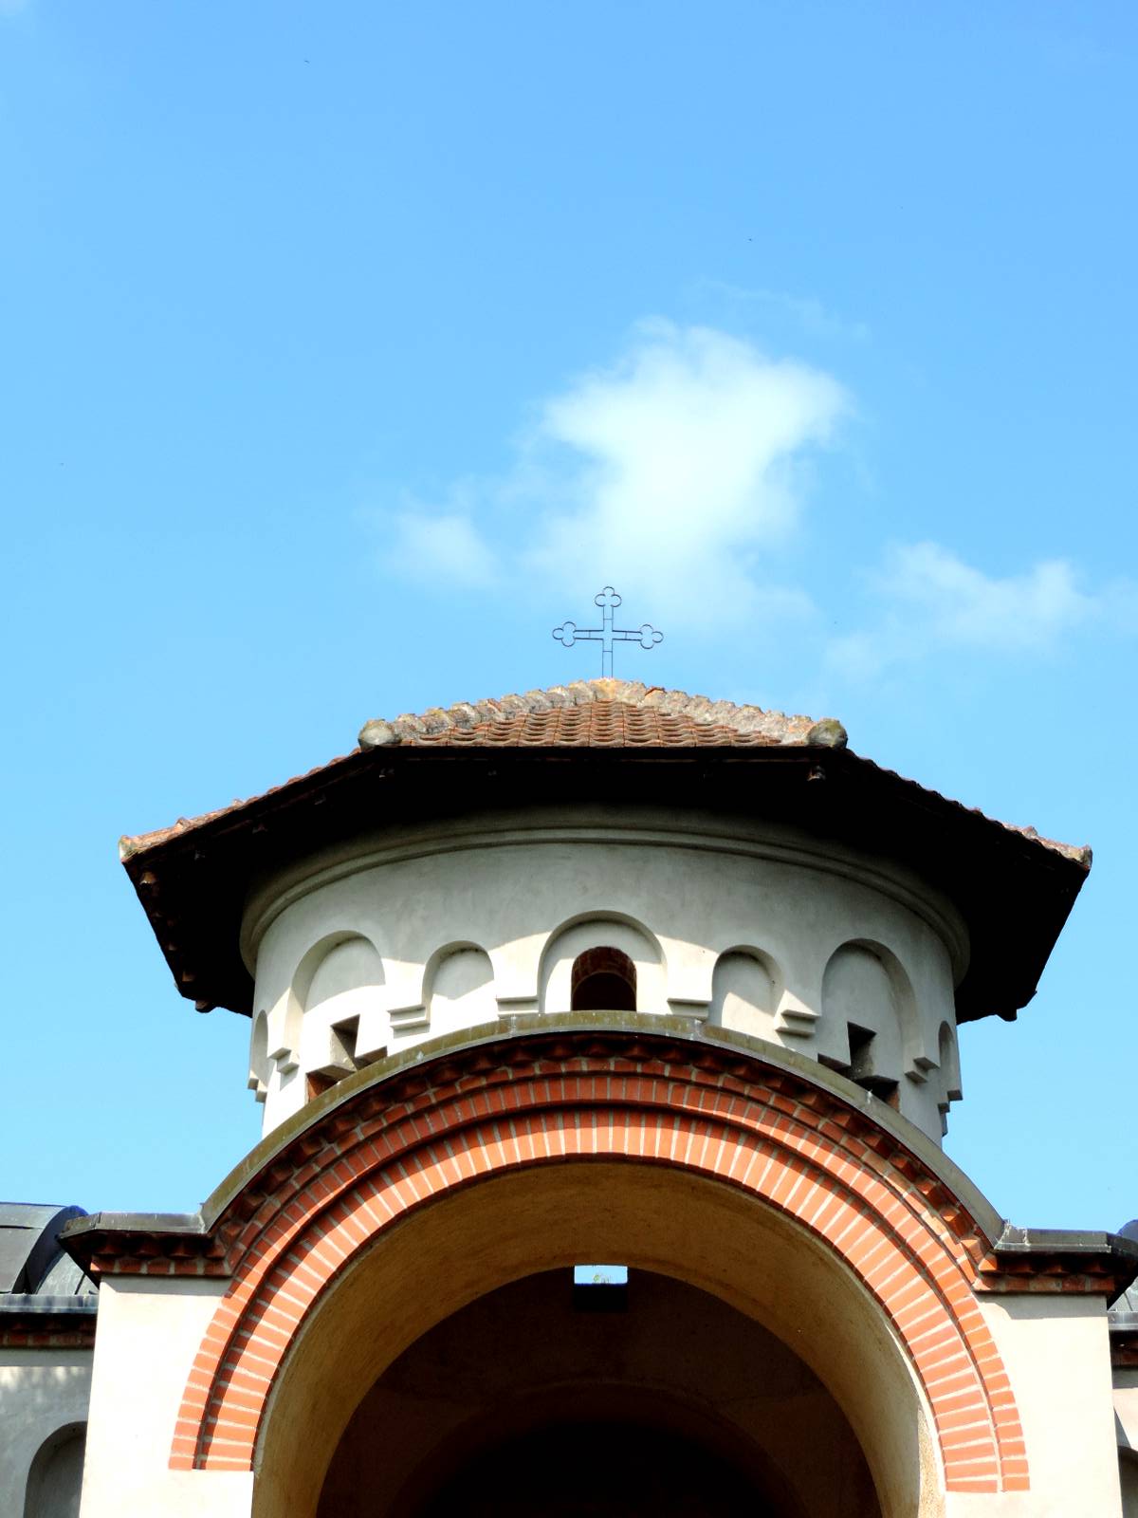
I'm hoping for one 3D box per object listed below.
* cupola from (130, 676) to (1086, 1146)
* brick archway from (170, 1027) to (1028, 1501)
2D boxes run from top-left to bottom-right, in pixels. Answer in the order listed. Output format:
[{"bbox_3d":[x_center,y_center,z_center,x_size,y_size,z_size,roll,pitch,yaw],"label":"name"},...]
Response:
[{"bbox_3d":[0.248,1.170,16.759,6.301,3.855,6.301,1,-25,1],"label":"cupola"},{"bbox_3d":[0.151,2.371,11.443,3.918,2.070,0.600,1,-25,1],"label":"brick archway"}]

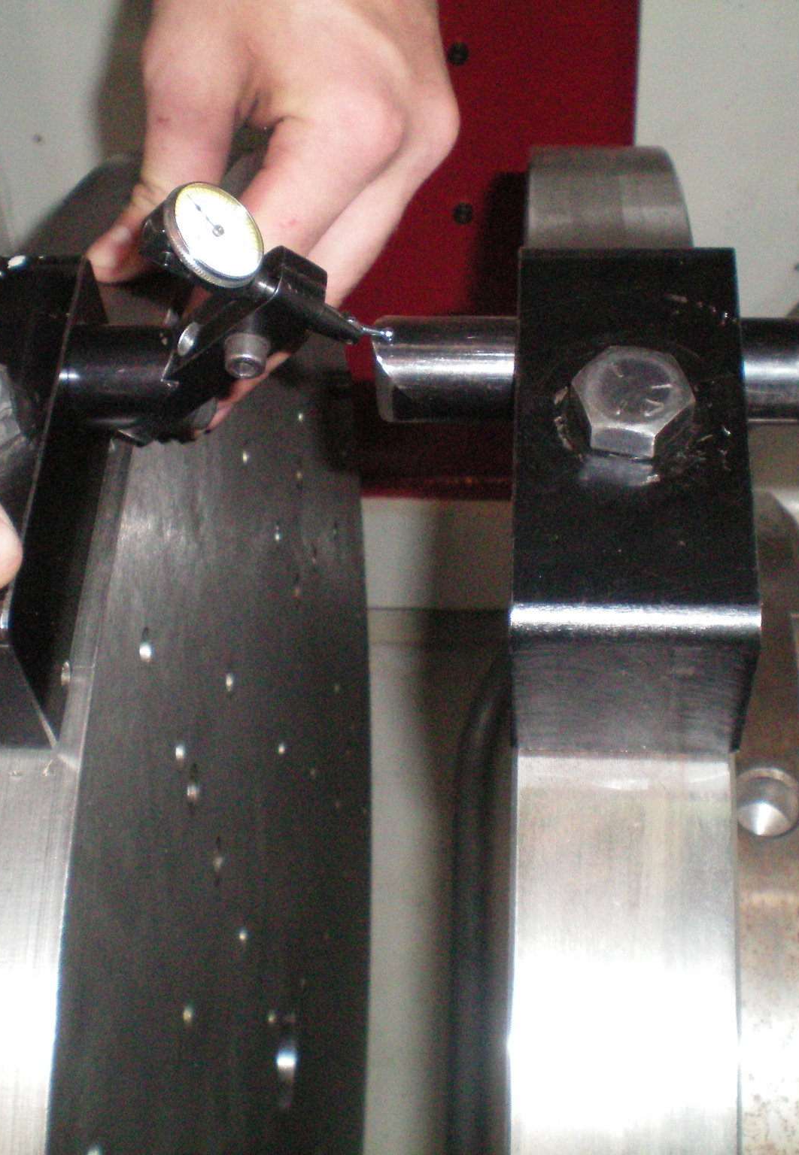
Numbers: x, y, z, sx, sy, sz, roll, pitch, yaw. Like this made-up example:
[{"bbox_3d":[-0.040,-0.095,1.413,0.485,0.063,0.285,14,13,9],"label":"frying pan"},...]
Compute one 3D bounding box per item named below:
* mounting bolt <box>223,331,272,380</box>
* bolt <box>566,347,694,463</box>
[{"bbox_3d":[-0.034,-0.050,0.378,0.010,0.010,0.007,0,63,0],"label":"mounting bolt"},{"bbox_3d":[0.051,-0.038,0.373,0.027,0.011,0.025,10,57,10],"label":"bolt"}]

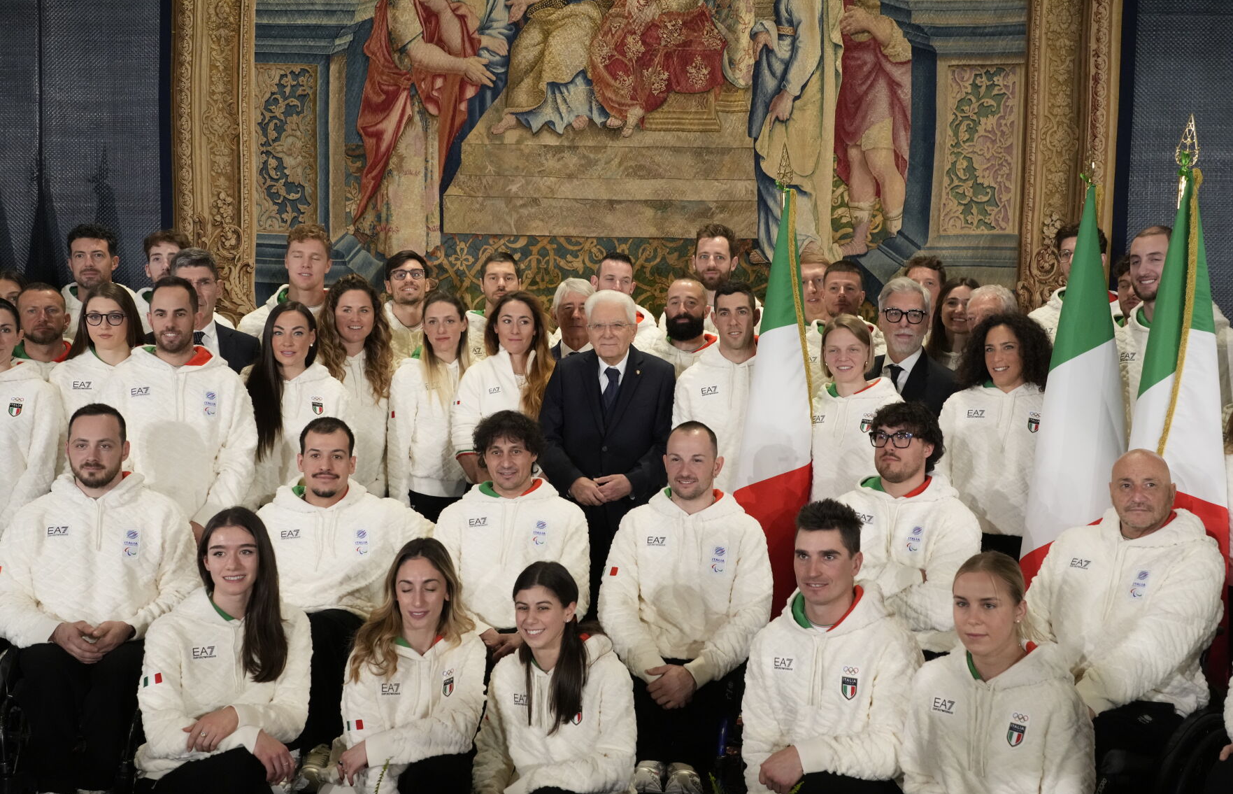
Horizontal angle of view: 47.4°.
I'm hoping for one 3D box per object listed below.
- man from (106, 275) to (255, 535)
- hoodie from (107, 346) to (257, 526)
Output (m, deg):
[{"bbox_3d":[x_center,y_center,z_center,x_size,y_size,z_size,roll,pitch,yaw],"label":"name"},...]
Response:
[{"bbox_3d":[-1.480,0.453,4.780,0.520,1.740,0.350,0,4,-11],"label":"man"},{"bbox_3d":[-1.468,0.170,4.740,0.520,0.690,0.340,0,4,-11],"label":"hoodie"}]

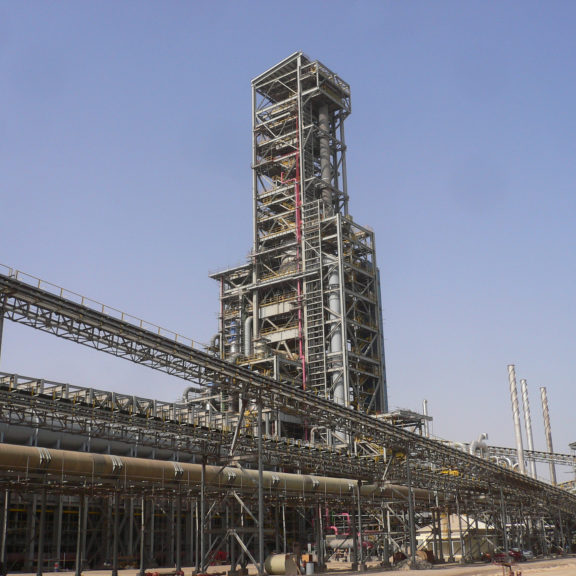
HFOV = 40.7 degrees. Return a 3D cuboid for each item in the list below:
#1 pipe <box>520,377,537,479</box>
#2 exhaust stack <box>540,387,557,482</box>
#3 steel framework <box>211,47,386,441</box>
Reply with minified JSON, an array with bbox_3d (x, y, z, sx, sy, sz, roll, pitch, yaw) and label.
[{"bbox_3d":[70.921,50.032,224.561,1.650,47.600,1.650,-14,-22,34],"label":"pipe"},{"bbox_3d":[81.093,54.097,237.575,1.650,47.600,1.650,-14,-22,34],"label":"exhaust stack"},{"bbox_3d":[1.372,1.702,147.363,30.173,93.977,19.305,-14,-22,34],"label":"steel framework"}]

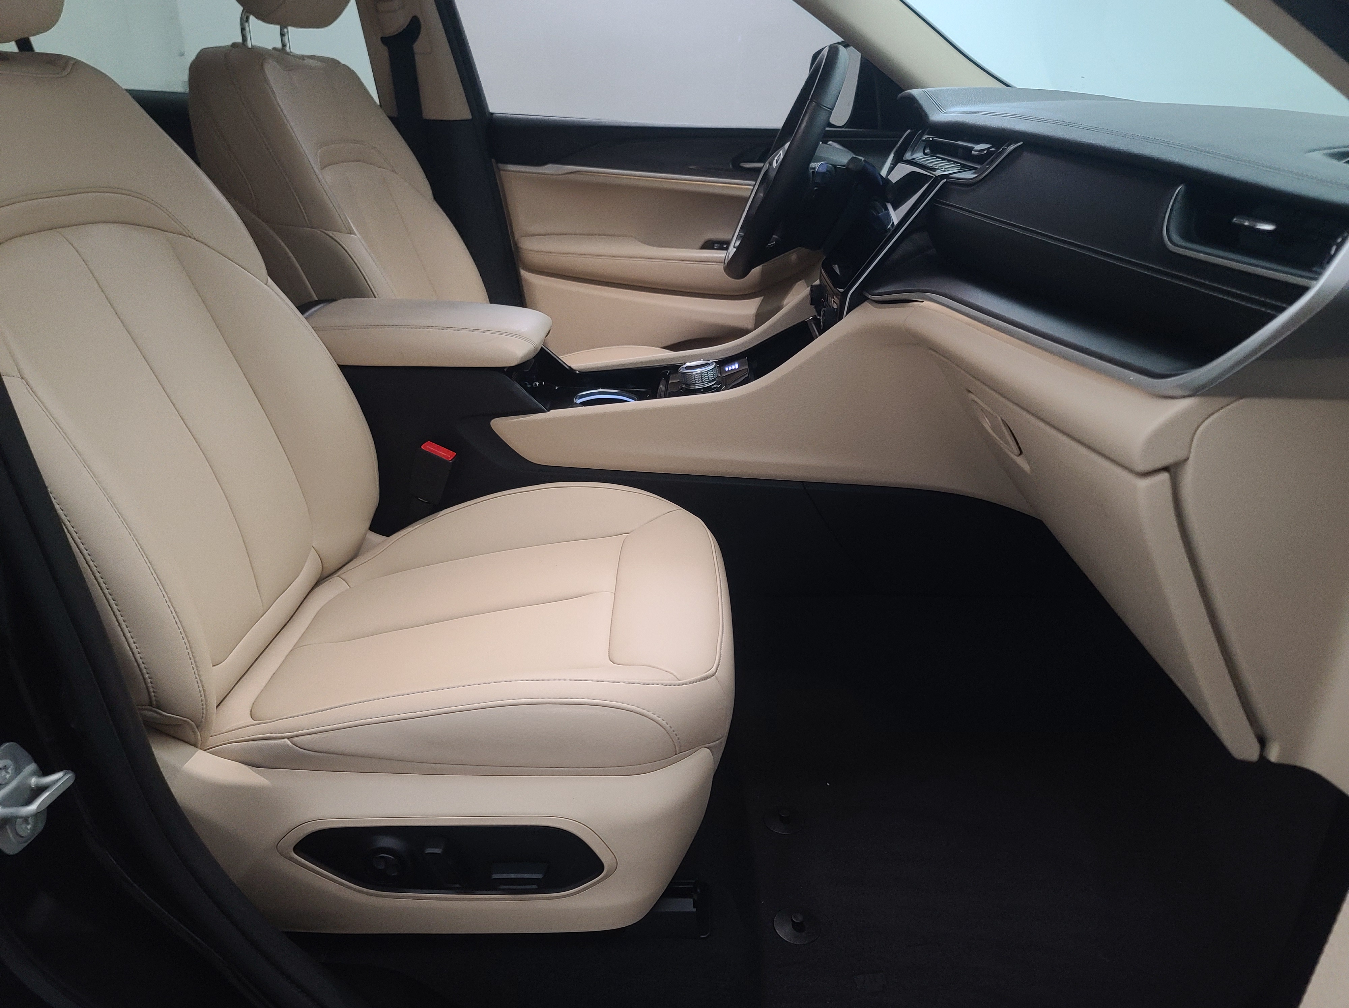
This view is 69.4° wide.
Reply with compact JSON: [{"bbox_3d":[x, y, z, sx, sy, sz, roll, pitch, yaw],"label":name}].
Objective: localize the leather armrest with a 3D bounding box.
[{"bbox_3d":[-0.313,-0.235,1.274,0.305,0.058,0.205,0,23,0],"label":"leather armrest"}]

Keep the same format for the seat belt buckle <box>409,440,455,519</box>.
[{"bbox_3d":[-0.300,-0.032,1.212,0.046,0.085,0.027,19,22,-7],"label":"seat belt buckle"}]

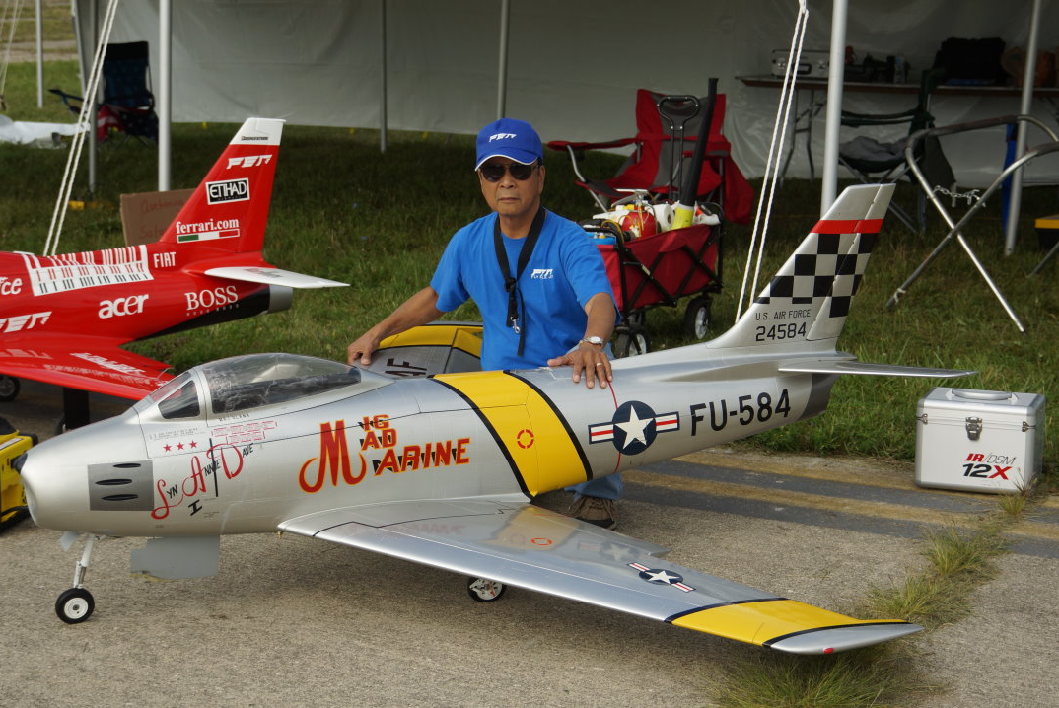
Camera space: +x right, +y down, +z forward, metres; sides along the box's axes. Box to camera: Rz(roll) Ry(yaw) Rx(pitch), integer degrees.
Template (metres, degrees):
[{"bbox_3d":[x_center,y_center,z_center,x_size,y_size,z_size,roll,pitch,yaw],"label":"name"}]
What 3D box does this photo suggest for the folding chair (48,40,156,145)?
[{"bbox_3d":[-3.157,-1.959,14.100,0.820,0.840,0.620,8,13,24],"label":"folding chair"}]

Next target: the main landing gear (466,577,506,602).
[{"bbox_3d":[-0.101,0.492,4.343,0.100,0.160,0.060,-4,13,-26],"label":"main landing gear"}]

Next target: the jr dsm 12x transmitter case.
[{"bbox_3d":[1.317,0.247,5.526,0.330,0.255,0.240,6,13,19],"label":"jr dsm 12x transmitter case"}]

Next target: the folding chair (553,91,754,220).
[{"bbox_3d":[0.581,-0.841,9.060,0.830,0.870,0.620,12,16,40],"label":"folding chair"}]

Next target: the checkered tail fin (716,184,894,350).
[{"bbox_3d":[0.692,-0.209,4.792,0.500,0.430,0.050,-5,17,-26],"label":"checkered tail fin"}]

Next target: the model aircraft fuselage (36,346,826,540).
[{"bbox_3d":[-0.147,0.161,4.469,2.080,0.425,0.320,-5,17,-26],"label":"model aircraft fuselage"}]

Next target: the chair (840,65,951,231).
[{"bbox_3d":[2.059,-1.175,10.806,0.620,0.910,0.800,3,12,3],"label":"chair"}]

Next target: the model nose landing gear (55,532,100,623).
[{"bbox_3d":[-0.978,0.487,4.117,0.105,0.200,0.045,-4,13,-26],"label":"model nose landing gear"}]

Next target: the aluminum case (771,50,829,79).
[{"bbox_3d":[1.873,-1.982,12.950,0.440,0.180,0.330,3,12,4],"label":"aluminum case"}]

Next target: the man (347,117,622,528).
[{"bbox_3d":[-0.087,-0.101,5.023,0.750,1.040,0.650,3,12,3],"label":"man"}]

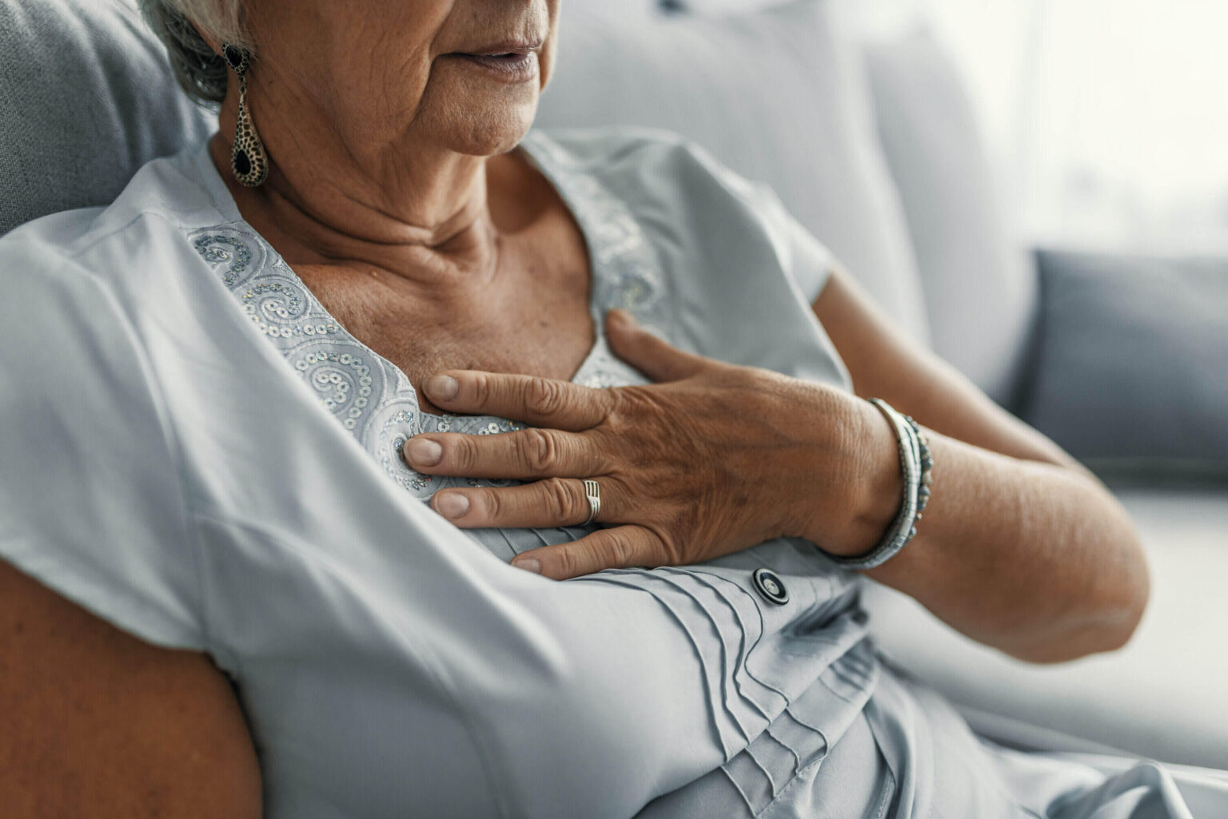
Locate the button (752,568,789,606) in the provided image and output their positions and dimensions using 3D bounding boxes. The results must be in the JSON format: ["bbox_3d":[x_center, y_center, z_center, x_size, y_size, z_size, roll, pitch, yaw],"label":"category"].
[{"bbox_3d":[0.065,0.073,0.491,0.018,0.003,0.018,47,26,10],"label":"button"}]

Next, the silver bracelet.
[{"bbox_3d":[0.105,0.031,0.502,0.016,0.071,0.064,11,-8,-34],"label":"silver bracelet"}]

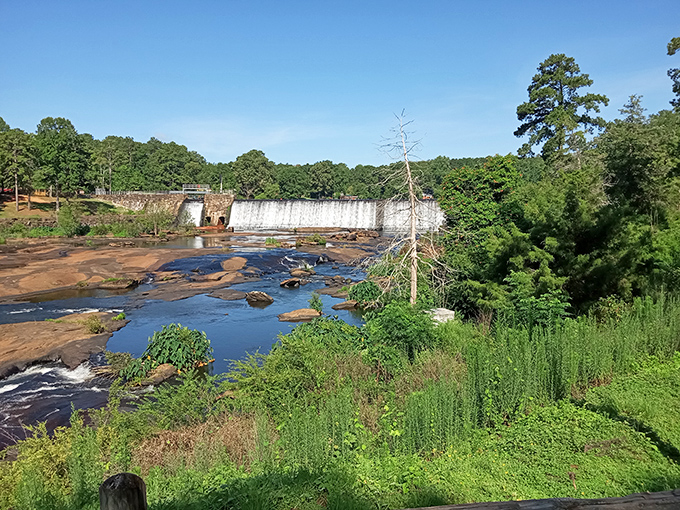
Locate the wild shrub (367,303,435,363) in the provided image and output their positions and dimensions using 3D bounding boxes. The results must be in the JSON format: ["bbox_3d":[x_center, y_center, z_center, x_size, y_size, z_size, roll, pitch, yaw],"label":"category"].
[{"bbox_3d":[1.683,2.128,15.300,1.950,1.600,1.700,0,5,0],"label":"wild shrub"}]

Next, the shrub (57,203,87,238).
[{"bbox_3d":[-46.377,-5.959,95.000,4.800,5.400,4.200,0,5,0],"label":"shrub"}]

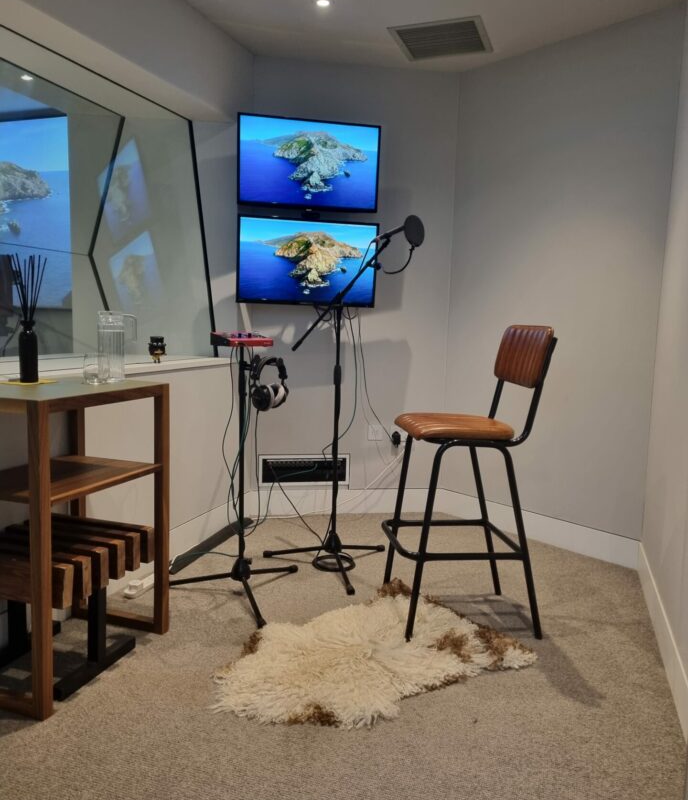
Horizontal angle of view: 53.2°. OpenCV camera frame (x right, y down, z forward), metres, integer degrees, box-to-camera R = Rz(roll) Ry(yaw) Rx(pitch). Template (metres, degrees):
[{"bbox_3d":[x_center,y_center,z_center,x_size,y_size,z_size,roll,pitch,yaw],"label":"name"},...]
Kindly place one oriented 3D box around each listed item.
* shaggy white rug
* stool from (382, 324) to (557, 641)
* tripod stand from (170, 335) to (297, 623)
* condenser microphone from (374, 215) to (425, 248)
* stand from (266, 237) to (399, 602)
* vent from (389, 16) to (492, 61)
[{"bbox_3d":[0.022,0.803,2.233,1.060,0.060,0.780,-3,8,-35],"label":"shaggy white rug"},{"bbox_3d":[0.425,0.286,2.499,0.540,1.040,0.430,1,7,-8],"label":"stool"},{"bbox_3d":[-0.365,0.279,2.577,0.576,0.990,0.503,-1,7,-23],"label":"tripod stand"},{"bbox_3d":[0.238,-0.679,2.790,0.130,0.140,0.250,-5,-4,-44],"label":"condenser microphone"},{"bbox_3d":[-0.071,0.021,2.974,0.581,1.427,0.590,4,7,18],"label":"stand"},{"bbox_3d":[0.469,-1.713,3.263,0.424,0.030,0.420,4,7,20],"label":"vent"}]

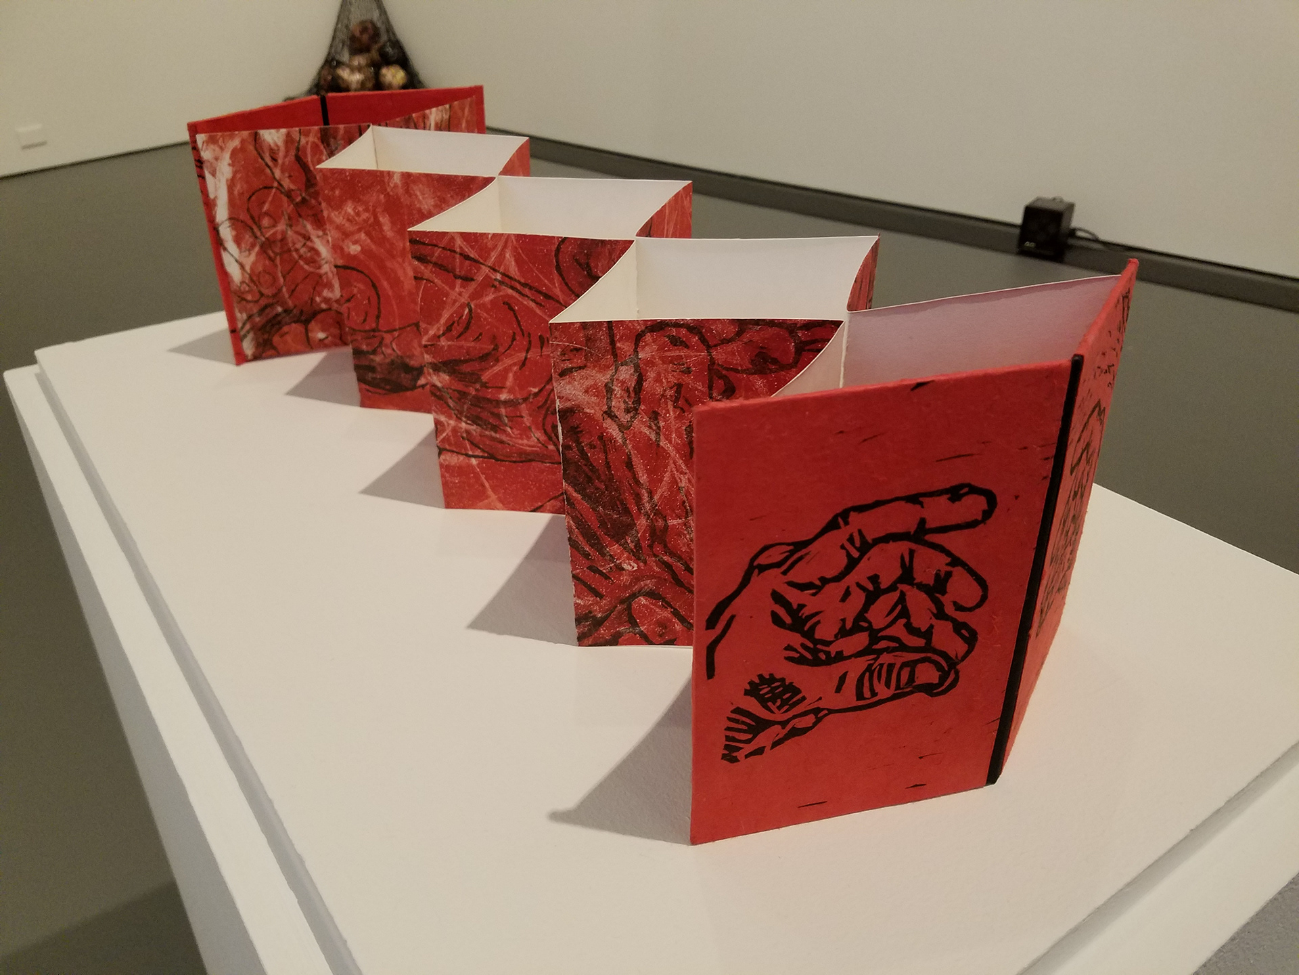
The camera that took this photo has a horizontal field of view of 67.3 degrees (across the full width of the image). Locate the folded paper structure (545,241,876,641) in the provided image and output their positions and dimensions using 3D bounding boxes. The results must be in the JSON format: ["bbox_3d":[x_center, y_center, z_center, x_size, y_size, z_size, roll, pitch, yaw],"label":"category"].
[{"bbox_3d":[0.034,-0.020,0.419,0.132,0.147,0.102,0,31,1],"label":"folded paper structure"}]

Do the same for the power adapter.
[{"bbox_3d":[1.457,-0.949,3.578,0.136,0.167,0.132,24,38,35],"label":"power adapter"}]

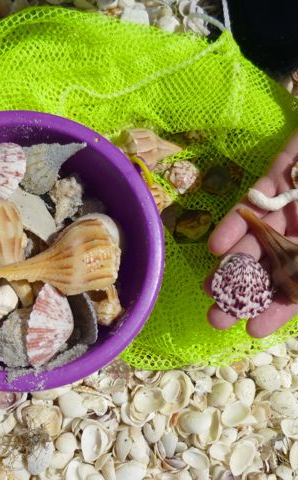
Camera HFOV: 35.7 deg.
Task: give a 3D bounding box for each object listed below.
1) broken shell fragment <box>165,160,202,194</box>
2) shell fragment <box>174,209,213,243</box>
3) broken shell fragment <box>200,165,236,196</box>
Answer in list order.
[{"bbox_3d":[0.032,-0.058,0.425,0.032,0.022,0.032,-11,79,-5],"label":"broken shell fragment"},{"bbox_3d":[0.042,-0.013,0.430,0.036,0.020,0.030,-17,80,-6],"label":"shell fragment"},{"bbox_3d":[0.064,-0.055,0.430,0.031,0.018,0.029,-6,79,-4],"label":"broken shell fragment"}]

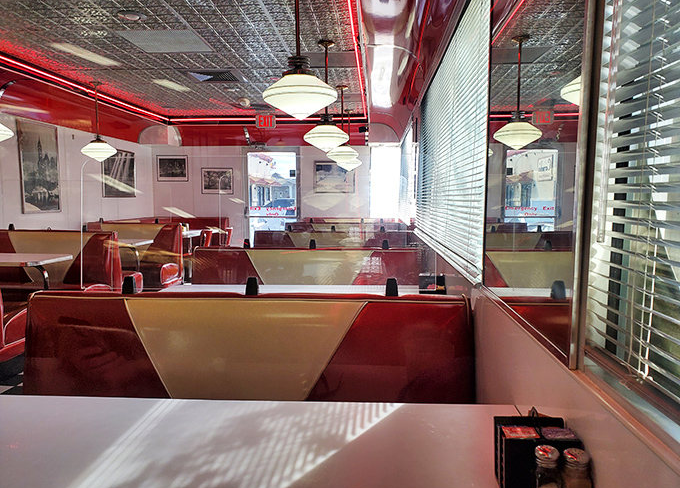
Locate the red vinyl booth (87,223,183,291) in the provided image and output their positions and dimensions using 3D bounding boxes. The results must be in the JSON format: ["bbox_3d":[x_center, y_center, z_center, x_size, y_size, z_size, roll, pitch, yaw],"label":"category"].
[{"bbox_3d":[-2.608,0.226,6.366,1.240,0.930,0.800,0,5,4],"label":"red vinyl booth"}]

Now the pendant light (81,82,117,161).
[{"bbox_3d":[-2.634,-1.324,5.597,0.367,0.880,0.367,0,5,4],"label":"pendant light"}]

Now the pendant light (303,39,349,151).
[{"bbox_3d":[-0.104,-1.193,4.150,0.367,0.880,0.367,0,5,4],"label":"pendant light"}]

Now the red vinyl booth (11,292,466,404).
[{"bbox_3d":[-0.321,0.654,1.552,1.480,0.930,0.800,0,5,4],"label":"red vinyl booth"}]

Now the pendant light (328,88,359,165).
[{"bbox_3d":[0.035,-1.341,5.818,0.367,0.880,0.367,0,5,4],"label":"pendant light"}]

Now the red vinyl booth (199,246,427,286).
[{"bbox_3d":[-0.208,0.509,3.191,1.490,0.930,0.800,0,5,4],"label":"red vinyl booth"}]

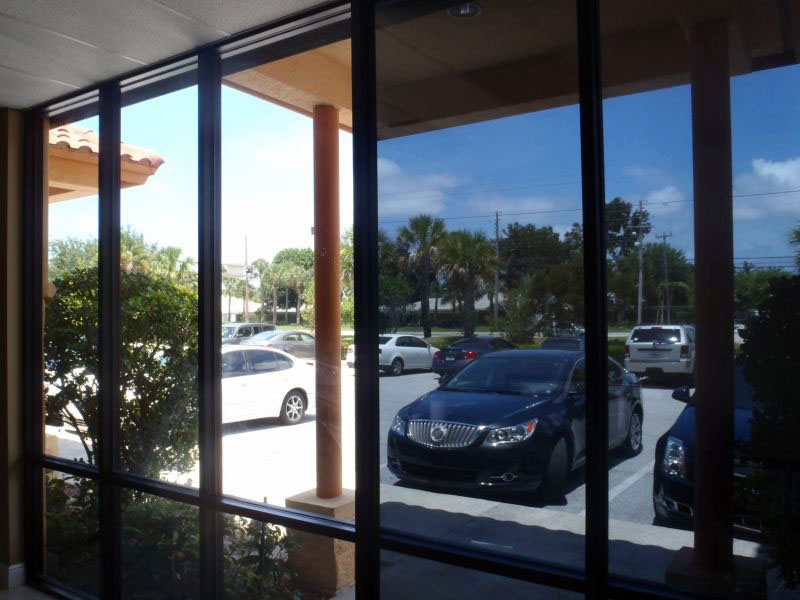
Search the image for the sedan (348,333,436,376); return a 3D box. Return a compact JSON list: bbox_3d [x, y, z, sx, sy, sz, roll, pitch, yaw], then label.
[{"bbox_3d":[0.040,2.035,24.550,1.810,1.450,4.720,-2,-2,37],"label":"sedan"}]

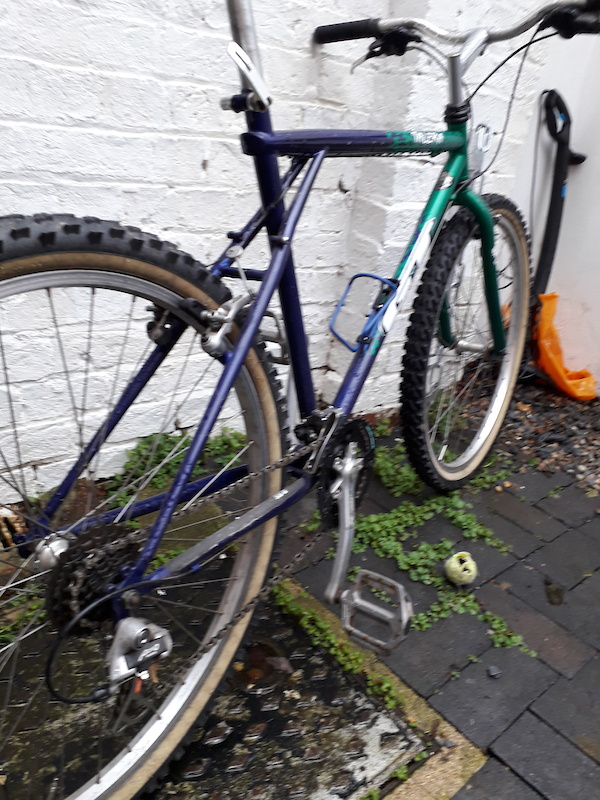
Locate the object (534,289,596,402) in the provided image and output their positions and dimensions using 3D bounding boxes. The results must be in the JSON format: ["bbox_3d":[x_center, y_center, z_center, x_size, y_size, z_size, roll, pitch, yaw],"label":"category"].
[{"bbox_3d":[0.838,-0.175,2.030,0.230,0.330,0.170,18,26,23],"label":"object"}]

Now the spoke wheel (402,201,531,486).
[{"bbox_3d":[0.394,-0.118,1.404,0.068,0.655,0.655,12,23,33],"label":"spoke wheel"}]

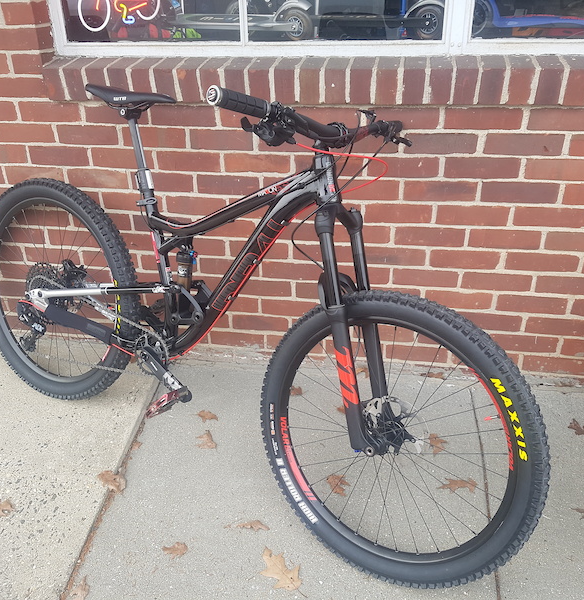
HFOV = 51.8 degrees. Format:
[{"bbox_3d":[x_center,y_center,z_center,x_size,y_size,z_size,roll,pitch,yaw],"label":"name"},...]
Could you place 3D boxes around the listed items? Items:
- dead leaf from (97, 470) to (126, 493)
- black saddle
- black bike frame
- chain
[{"bbox_3d":[-0.508,0.510,1.691,0.084,0.020,0.072,-2,34,1],"label":"dead leaf"},{"bbox_3d":[-0.415,-0.524,1.592,0.275,0.060,0.140,20,19,26],"label":"black saddle"},{"bbox_3d":[-0.075,-0.072,1.483,0.860,0.620,0.170,20,19,26],"label":"black bike frame"},{"bbox_3d":[-0.592,0.099,1.767,0.590,0.200,0.040,12,16,28],"label":"chain"}]

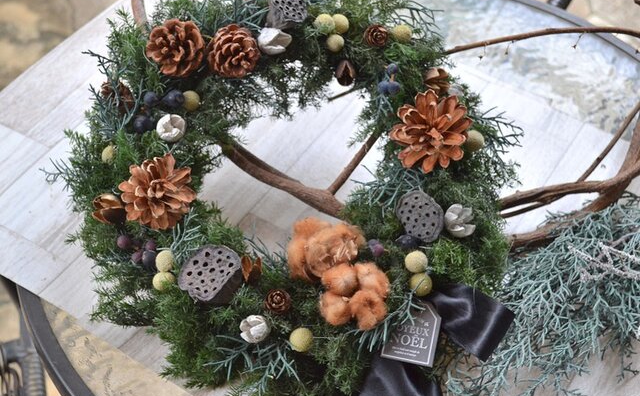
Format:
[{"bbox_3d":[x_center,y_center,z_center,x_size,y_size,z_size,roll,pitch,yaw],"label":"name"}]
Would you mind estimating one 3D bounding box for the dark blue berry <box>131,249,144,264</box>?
[{"bbox_3d":[-0.138,0.044,0.727,0.011,0.011,0.011,0,48,-11],"label":"dark blue berry"}]

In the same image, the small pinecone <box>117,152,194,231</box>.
[{"bbox_3d":[-0.126,-0.005,0.744,0.060,0.044,0.060,0,82,-10],"label":"small pinecone"}]

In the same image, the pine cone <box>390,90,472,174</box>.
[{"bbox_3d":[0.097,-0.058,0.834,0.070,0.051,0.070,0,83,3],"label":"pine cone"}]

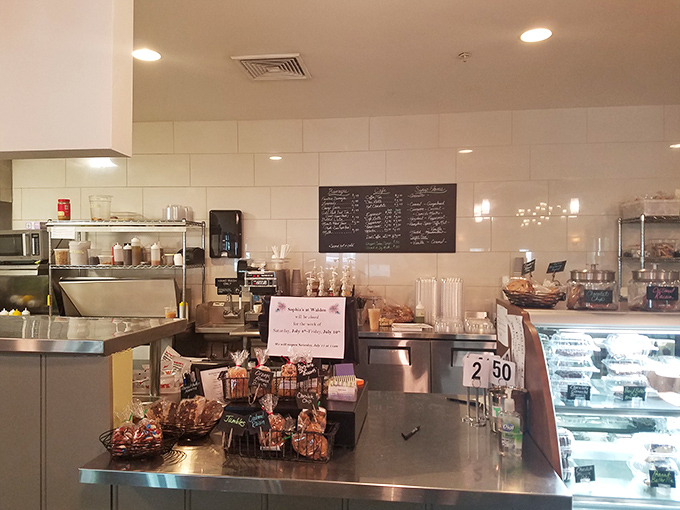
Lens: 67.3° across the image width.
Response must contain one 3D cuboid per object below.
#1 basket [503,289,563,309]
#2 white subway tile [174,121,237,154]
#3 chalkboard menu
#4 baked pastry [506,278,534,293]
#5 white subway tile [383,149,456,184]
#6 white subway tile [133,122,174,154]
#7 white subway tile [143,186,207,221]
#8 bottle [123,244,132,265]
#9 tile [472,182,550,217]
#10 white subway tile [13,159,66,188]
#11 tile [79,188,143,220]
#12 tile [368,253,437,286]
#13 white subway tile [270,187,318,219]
[{"bbox_3d":[0.728,0.158,1.920,0.220,0.068,0.155,0,0,7],"label":"basket"},{"bbox_3d":[-1.245,-1.089,4.746,0.609,0.305,0.010,0,0,7],"label":"white subway tile"},{"bbox_3d":[0.417,-0.316,4.524,1.210,0.597,0.020,0,1,7],"label":"chalkboard menu"},{"bbox_3d":[0.675,0.118,1.910,0.100,0.060,0.085,0,-1,18],"label":"baked pastry"},{"bbox_3d":[0.724,-0.786,4.491,0.606,0.303,0.010,0,1,7],"label":"white subway tile"},{"bbox_3d":[-1.860,-1.096,4.795,0.605,0.302,0.010,0,0,7],"label":"white subway tile"},{"bbox_3d":[-1.545,-0.477,4.758,0.606,0.303,0.010,0,1,7],"label":"white subway tile"},{"bbox_3d":[-1.852,-0.009,4.450,0.070,0.185,0.070,0,0,7],"label":"bottle"},{"bbox_3d":[1.484,-0.483,4.431,0.610,0.304,0.010,0,-1,7],"label":"tile"},{"bbox_3d":[-2.903,-0.795,4.942,0.545,0.305,0.010,0,0,7],"label":"white subway tile"},{"bbox_3d":[-2.168,-0.486,4.861,0.610,0.304,0.010,0,-1,7],"label":"tile"},{"bbox_3d":[0.561,0.129,4.537,0.609,0.305,0.010,0,0,7],"label":"tile"},{"bbox_3d":[-0.334,-0.478,4.618,0.606,0.303,0.010,0,1,7],"label":"white subway tile"}]

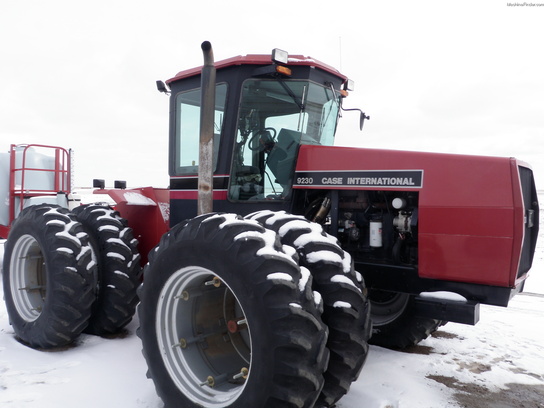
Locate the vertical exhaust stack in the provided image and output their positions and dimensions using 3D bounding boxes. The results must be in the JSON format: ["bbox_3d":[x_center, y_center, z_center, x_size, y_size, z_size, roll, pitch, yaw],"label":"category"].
[{"bbox_3d":[-0.679,-0.708,4.614,0.160,2.000,0.180,2,2,39],"label":"vertical exhaust stack"}]

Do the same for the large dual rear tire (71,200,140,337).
[{"bbox_3d":[-2.365,0.858,5.855,1.750,1.720,0.470,2,2,39],"label":"large dual rear tire"}]

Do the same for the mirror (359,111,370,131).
[{"bbox_3d":[1.163,-1.038,5.500,0.110,0.250,0.170,1,2,15],"label":"mirror"}]

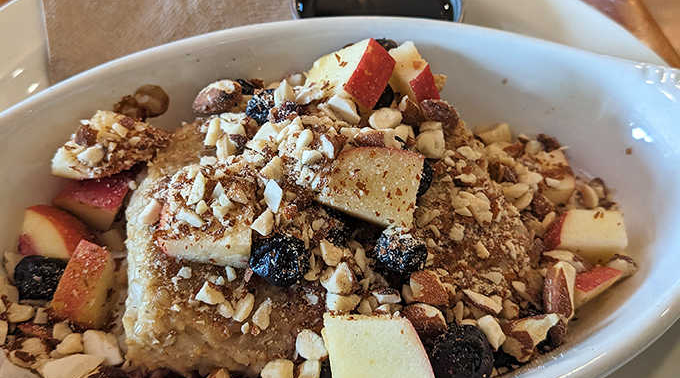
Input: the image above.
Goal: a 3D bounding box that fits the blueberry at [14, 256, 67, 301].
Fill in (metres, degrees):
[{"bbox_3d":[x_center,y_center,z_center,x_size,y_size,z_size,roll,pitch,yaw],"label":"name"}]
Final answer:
[{"bbox_3d":[-0.086,0.026,0.154,0.015,0.012,0.014,2,59,0],"label":"blueberry"}]

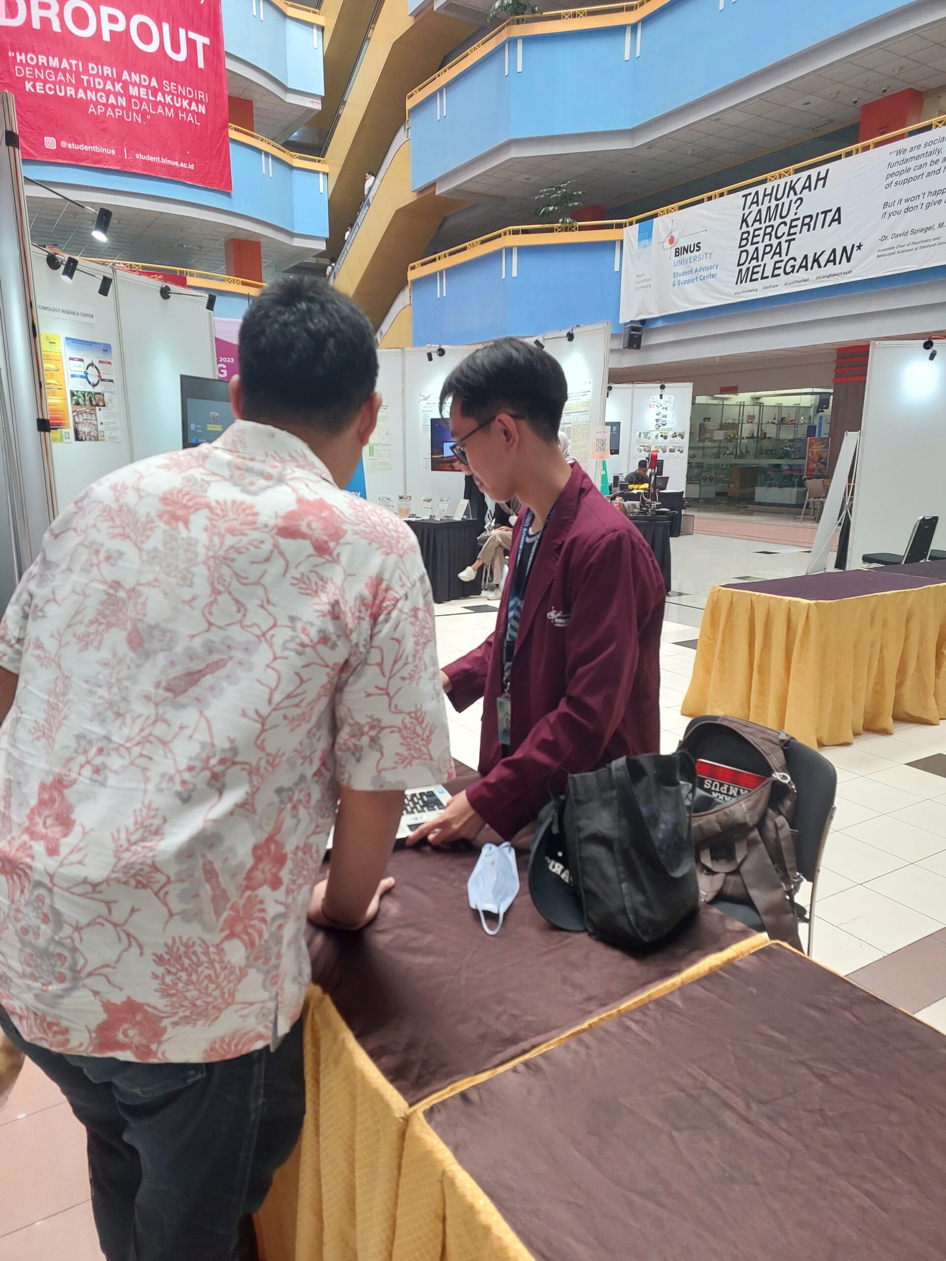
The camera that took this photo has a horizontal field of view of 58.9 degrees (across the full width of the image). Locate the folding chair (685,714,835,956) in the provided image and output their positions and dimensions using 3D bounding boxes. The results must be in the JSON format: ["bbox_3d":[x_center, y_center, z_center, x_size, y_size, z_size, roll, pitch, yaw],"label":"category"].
[{"bbox_3d":[0.567,0.695,2.101,0.490,0.790,0.450,-11,17,-40],"label":"folding chair"}]

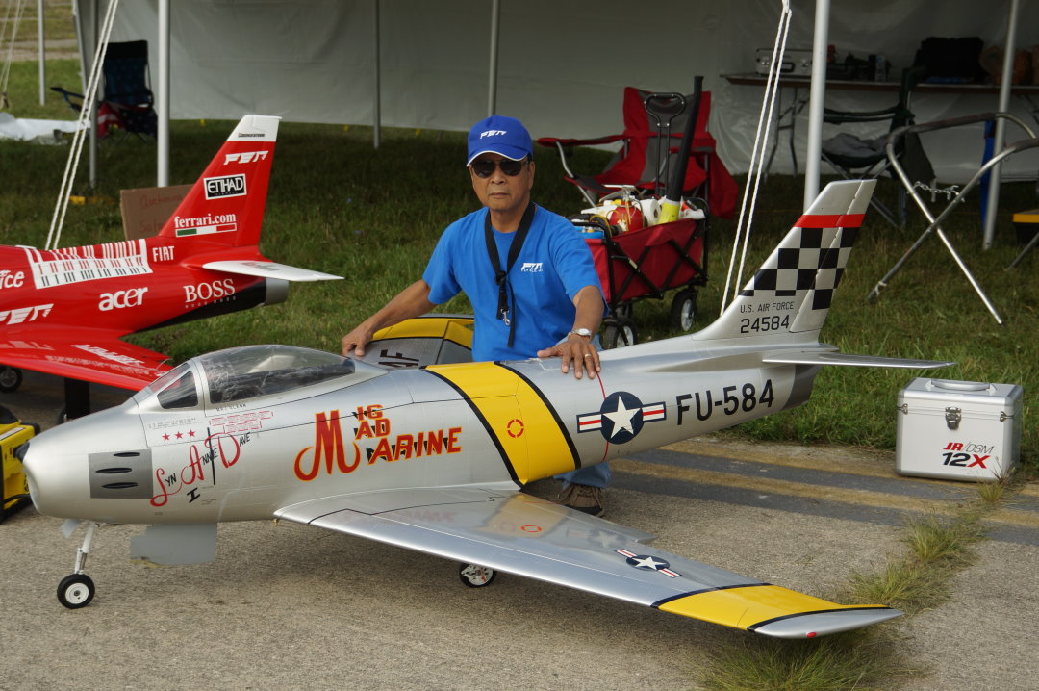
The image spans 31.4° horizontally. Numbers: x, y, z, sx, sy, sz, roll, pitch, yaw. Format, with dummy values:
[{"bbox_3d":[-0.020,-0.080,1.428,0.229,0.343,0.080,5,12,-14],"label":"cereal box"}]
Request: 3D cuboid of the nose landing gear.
[{"bbox_3d":[-0.978,0.487,4.117,0.105,0.200,0.045,-4,13,-26],"label":"nose landing gear"}]

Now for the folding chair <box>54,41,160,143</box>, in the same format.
[{"bbox_3d":[-3.157,-1.959,14.100,0.820,0.840,0.620,8,13,24],"label":"folding chair"}]

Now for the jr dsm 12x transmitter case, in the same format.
[{"bbox_3d":[1.317,0.247,5.526,0.330,0.255,0.240,6,13,19],"label":"jr dsm 12x transmitter case"}]

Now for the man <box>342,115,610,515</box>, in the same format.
[{"bbox_3d":[-0.087,-0.101,5.023,0.750,1.040,0.650,3,12,3],"label":"man"}]

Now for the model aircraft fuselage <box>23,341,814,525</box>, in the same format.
[{"bbox_3d":[-0.147,0.161,4.469,2.080,0.425,0.320,-5,17,-26],"label":"model aircraft fuselage"}]

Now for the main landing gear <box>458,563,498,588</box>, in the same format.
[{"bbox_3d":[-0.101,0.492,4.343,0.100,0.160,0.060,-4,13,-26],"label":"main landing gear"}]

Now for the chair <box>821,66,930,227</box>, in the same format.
[{"bbox_3d":[2.059,-1.175,10.806,0.620,0.910,0.800,3,12,3],"label":"chair"}]

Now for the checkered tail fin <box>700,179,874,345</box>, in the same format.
[{"bbox_3d":[0.692,-0.209,4.792,0.500,0.430,0.050,-5,17,-26],"label":"checkered tail fin"}]

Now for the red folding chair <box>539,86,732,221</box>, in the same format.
[{"bbox_3d":[0.581,-0.841,9.060,0.830,0.870,0.620,12,16,40],"label":"red folding chair"}]

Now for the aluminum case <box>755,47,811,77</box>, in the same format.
[{"bbox_3d":[1.873,-1.982,12.950,0.440,0.180,0.330,3,12,4],"label":"aluminum case"}]

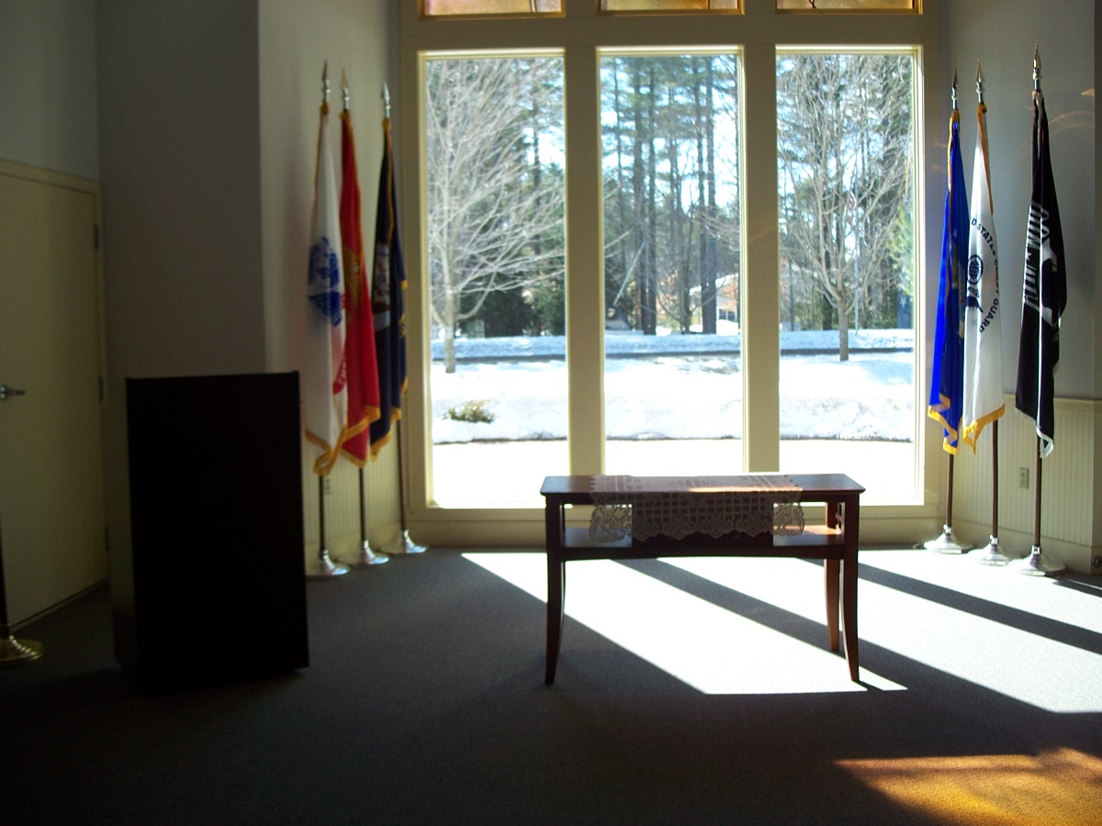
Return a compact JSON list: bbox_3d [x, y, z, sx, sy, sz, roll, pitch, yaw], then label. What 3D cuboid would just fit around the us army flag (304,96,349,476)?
[{"bbox_3d":[-1.198,-0.648,6.297,0.240,2.030,0.220,-2,5,-11],"label":"us army flag"}]

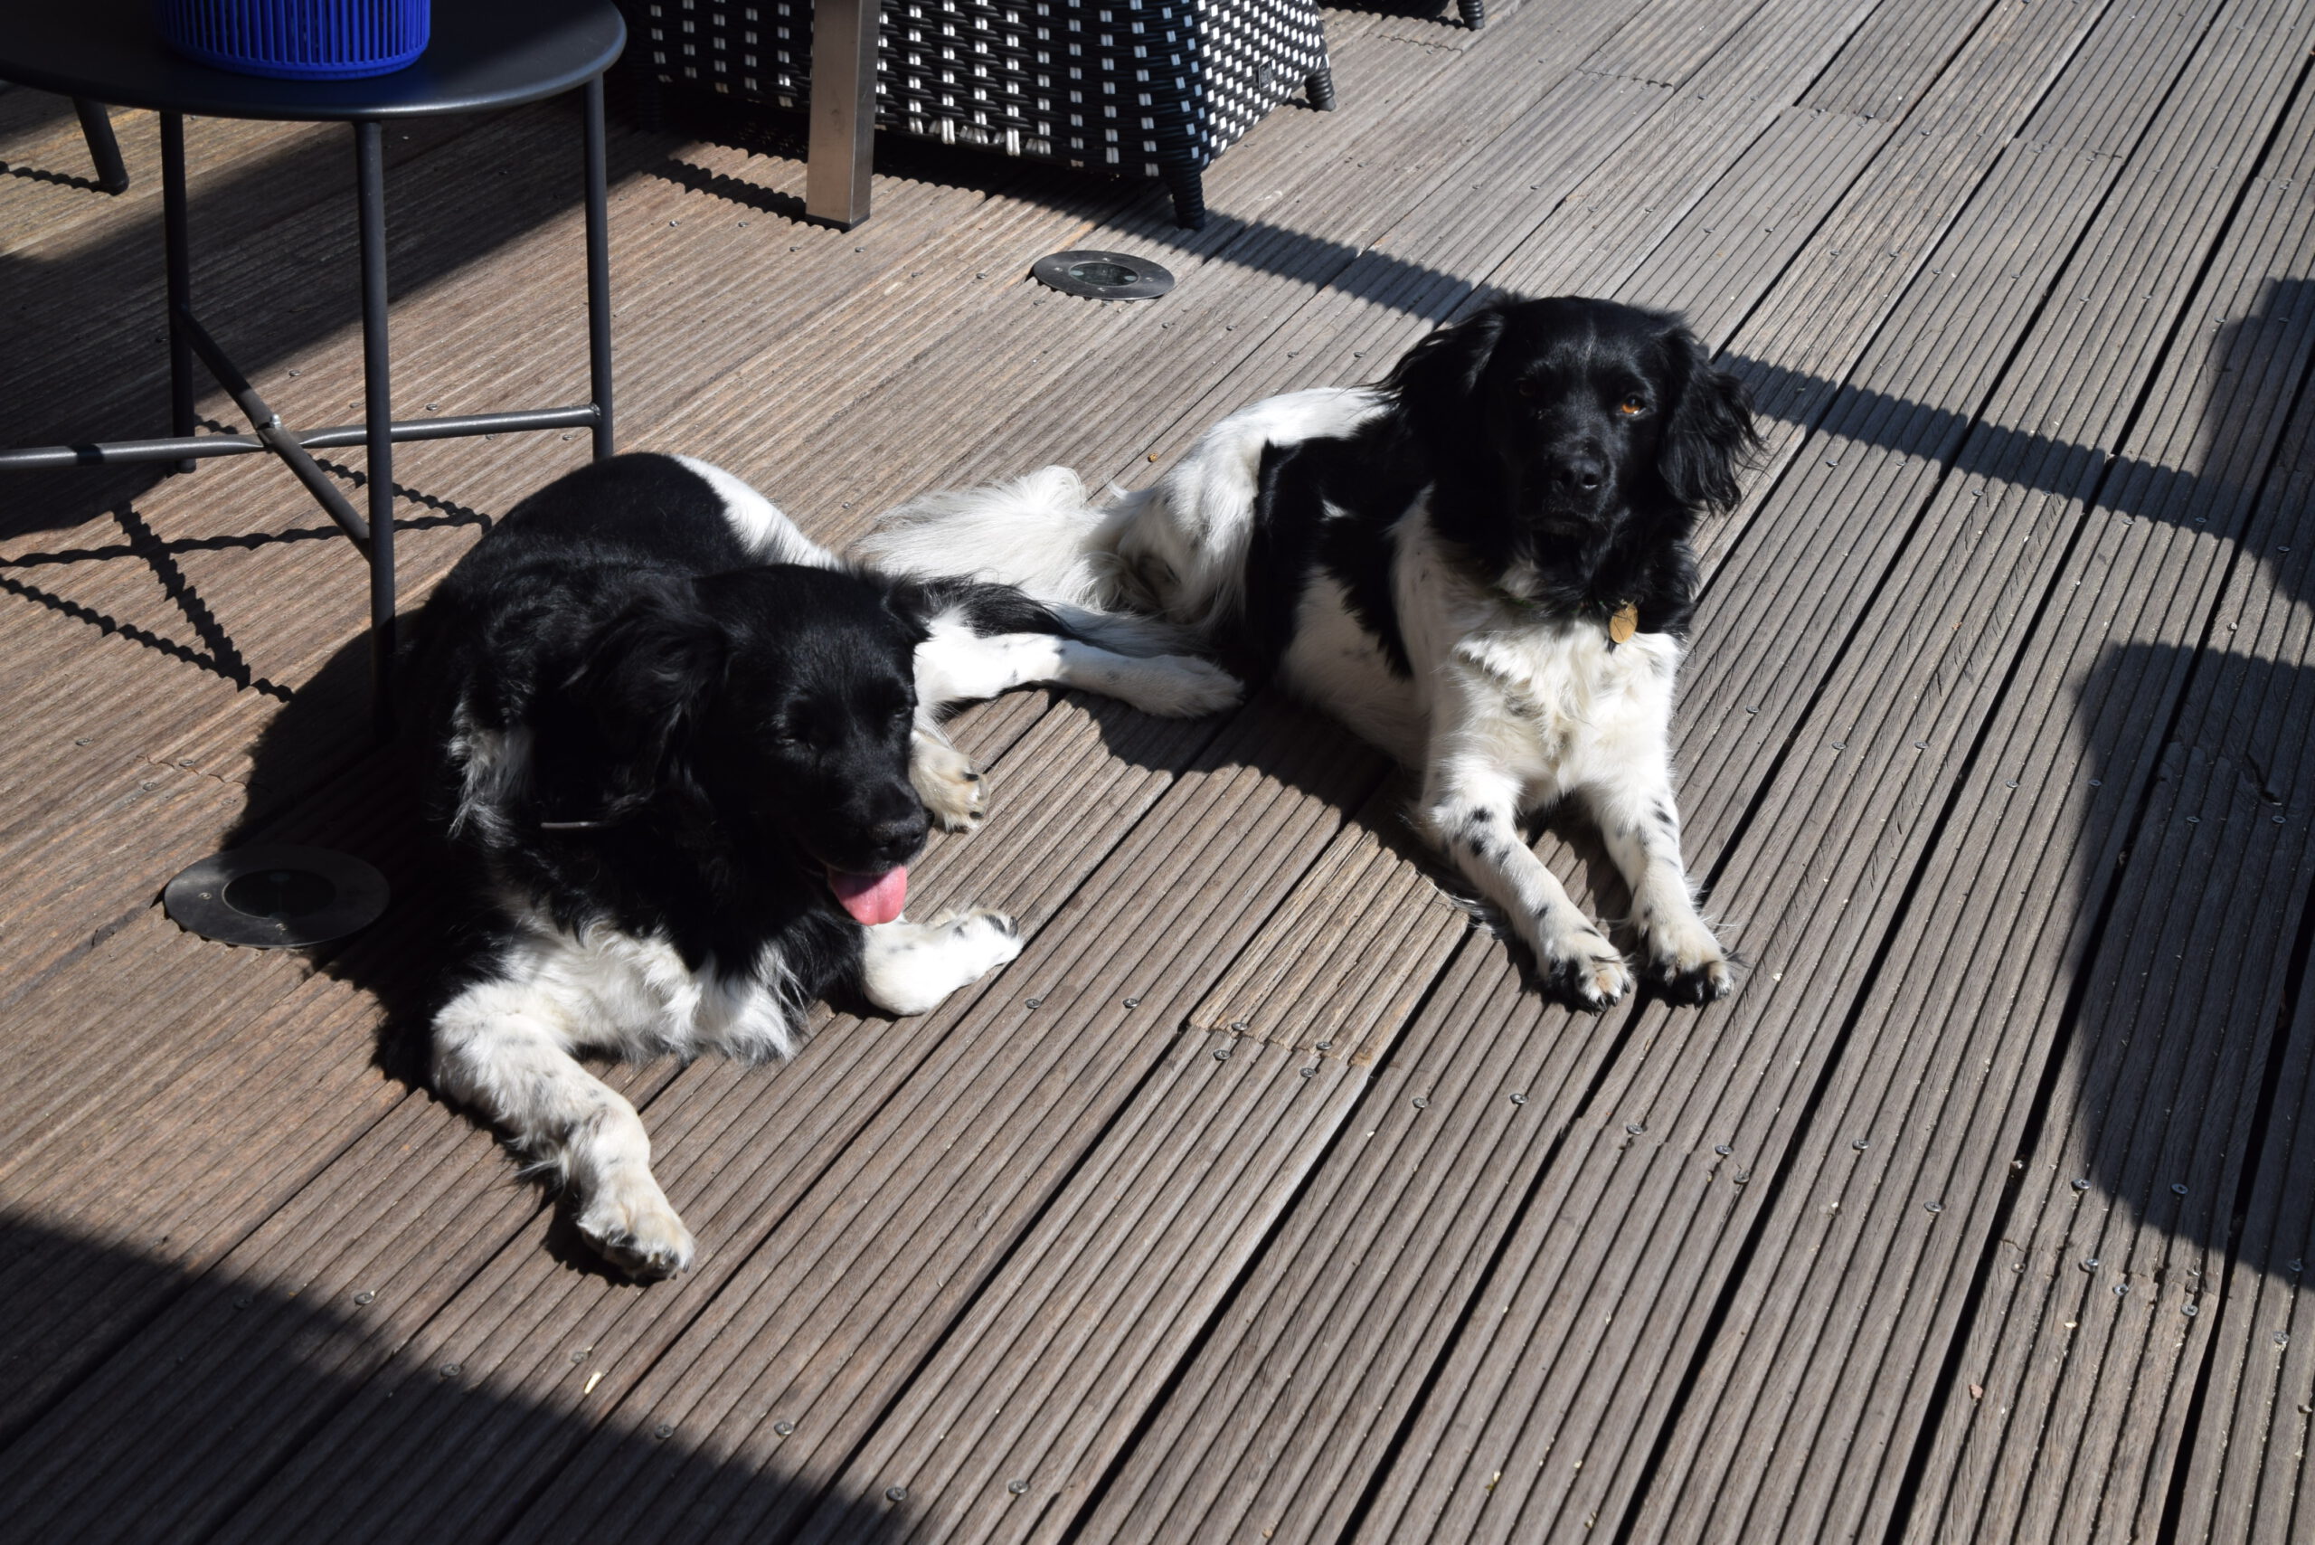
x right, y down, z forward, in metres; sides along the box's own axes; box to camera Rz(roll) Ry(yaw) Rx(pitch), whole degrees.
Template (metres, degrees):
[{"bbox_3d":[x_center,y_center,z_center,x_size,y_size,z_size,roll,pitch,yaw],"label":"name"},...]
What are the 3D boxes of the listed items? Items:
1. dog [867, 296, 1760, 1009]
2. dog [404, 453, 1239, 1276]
[{"bbox_3d":[0.190,-0.236,3.057,0.357,0.450,0.999,-17,34,-35],"label":"dog"},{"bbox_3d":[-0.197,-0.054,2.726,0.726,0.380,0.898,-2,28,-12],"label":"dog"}]

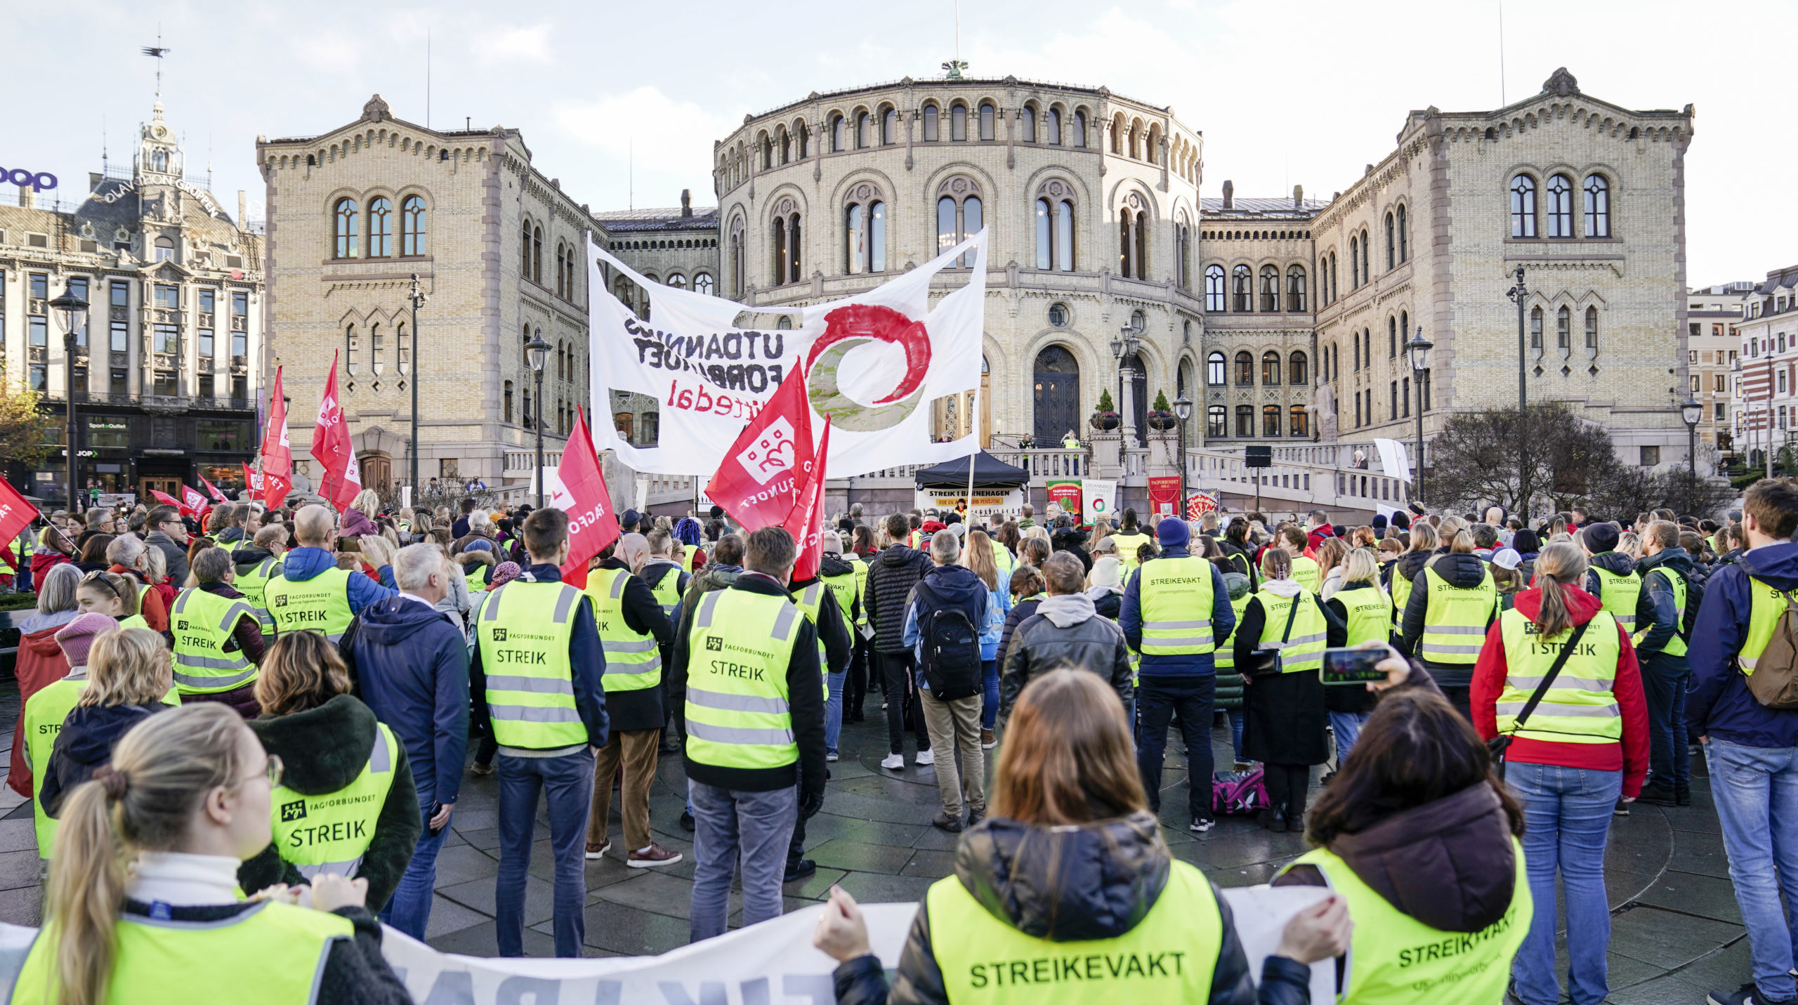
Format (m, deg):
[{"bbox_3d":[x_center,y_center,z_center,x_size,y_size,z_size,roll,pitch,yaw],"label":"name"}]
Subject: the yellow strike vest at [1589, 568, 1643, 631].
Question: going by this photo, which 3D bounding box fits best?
[{"bbox_3d":[4.511,0.681,7.600,0.450,0.570,0.320,0,-1,-18],"label":"yellow strike vest"}]

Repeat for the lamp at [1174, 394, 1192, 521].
[{"bbox_3d":[8.805,-0.867,36.941,0.600,5.200,0.600,-1,-1,0],"label":"lamp"}]

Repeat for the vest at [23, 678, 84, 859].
[{"bbox_3d":[-2.736,0.910,4.100,0.450,0.600,0.290,-1,-1,0],"label":"vest"}]

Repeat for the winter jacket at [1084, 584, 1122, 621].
[{"bbox_3d":[1.369,0.872,7.892,0.470,0.680,0.340,-1,-1,0],"label":"winter jacket"}]

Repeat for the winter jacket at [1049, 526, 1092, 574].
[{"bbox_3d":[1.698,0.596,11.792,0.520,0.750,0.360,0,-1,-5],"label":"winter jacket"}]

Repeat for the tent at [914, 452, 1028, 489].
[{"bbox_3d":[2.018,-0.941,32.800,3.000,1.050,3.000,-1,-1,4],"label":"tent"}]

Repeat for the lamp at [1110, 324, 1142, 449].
[{"bbox_3d":[8.706,-4.498,46.000,1.200,4.600,1.150,-1,-1,0],"label":"lamp"}]

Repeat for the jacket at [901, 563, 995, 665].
[{"bbox_3d":[0.277,0.722,7.050,0.540,0.720,0.340,-1,-1,0],"label":"jacket"}]

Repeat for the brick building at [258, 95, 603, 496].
[{"bbox_3d":[-21.229,-8.255,58.148,9.894,17.271,16.300,-1,-1,2],"label":"brick building"}]

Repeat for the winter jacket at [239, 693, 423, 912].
[{"bbox_3d":[-1.464,0.824,3.080,0.490,0.680,0.350,0,-1,-18],"label":"winter jacket"}]

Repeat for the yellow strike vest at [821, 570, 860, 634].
[{"bbox_3d":[-0.506,0.776,8.900,0.430,0.570,0.290,0,-1,4],"label":"yellow strike vest"}]

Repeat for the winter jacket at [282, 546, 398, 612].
[{"bbox_3d":[-2.903,0.570,6.050,0.600,0.750,0.420,0,-1,-5],"label":"winter jacket"}]

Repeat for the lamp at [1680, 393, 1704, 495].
[{"bbox_3d":[21.505,-0.489,32.444,0.600,5.000,0.600,-1,-1,0],"label":"lamp"}]

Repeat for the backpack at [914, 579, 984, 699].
[{"bbox_3d":[0.289,0.790,6.850,0.360,0.620,0.270,0,-1,-7],"label":"backpack"}]

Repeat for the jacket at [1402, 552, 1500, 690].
[{"bbox_3d":[2.921,0.614,6.350,0.540,0.720,0.340,-1,-1,0],"label":"jacket"}]

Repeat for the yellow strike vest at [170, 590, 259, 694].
[{"bbox_3d":[-3.456,0.698,6.050,0.470,0.560,0.330,-1,-1,26],"label":"yellow strike vest"}]

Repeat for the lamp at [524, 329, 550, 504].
[{"bbox_3d":[-6.440,-0.396,21.451,0.480,5.278,0.480,-1,-1,0],"label":"lamp"}]

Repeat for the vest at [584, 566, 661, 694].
[{"bbox_3d":[-1.511,0.678,6.400,0.480,0.660,0.340,-1,-1,36],"label":"vest"}]

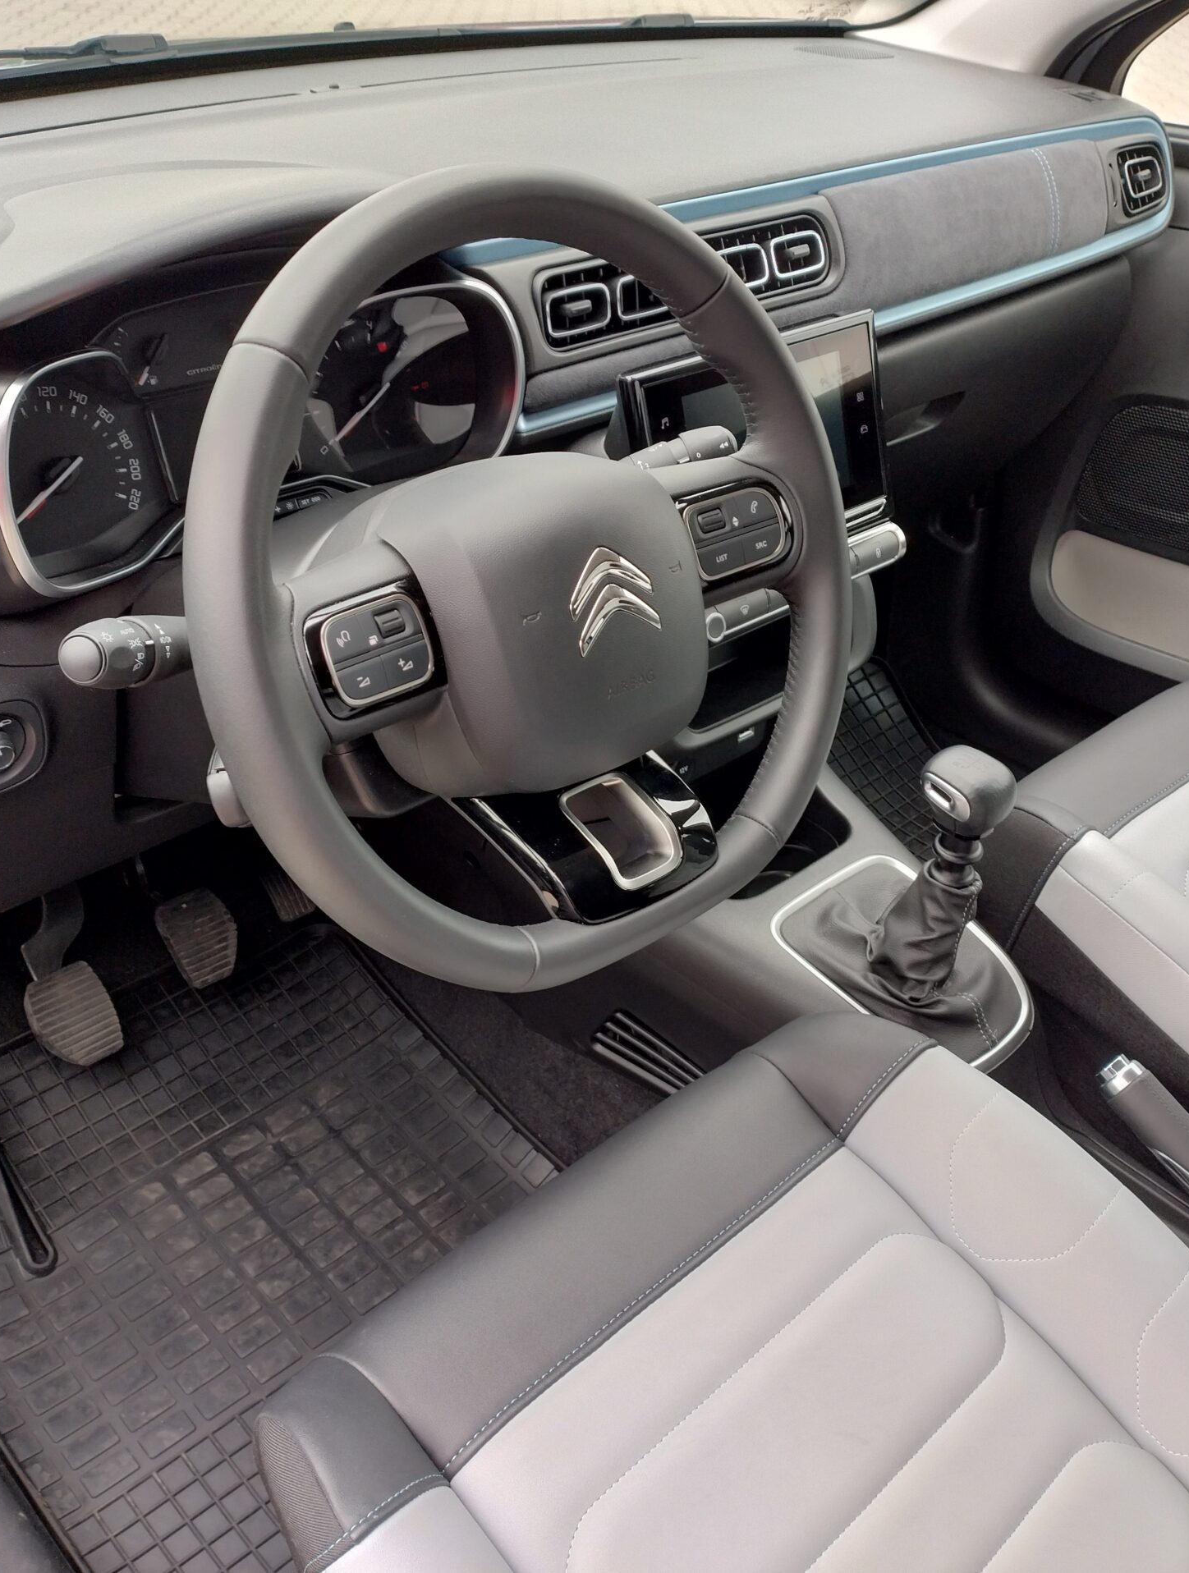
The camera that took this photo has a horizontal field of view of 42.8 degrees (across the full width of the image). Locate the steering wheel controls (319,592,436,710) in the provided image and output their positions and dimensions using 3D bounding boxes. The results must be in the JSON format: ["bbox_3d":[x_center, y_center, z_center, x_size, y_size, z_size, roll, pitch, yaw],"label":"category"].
[{"bbox_3d":[-0.092,-0.057,0.638,0.058,0.046,0.022,-25,18,-33],"label":"steering wheel controls"}]

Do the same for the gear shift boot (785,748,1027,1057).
[{"bbox_3d":[0.236,0.058,1.092,0.140,0.220,0.195,-25,35,-33],"label":"gear shift boot"}]

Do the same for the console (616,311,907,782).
[{"bbox_3d":[0.103,-0.167,1.124,0.240,0.340,0.140,-25,35,-33],"label":"console"}]

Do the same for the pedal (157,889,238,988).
[{"bbox_3d":[-0.326,0.123,1.226,0.060,0.075,0.030,-25,6,-33],"label":"pedal"}]

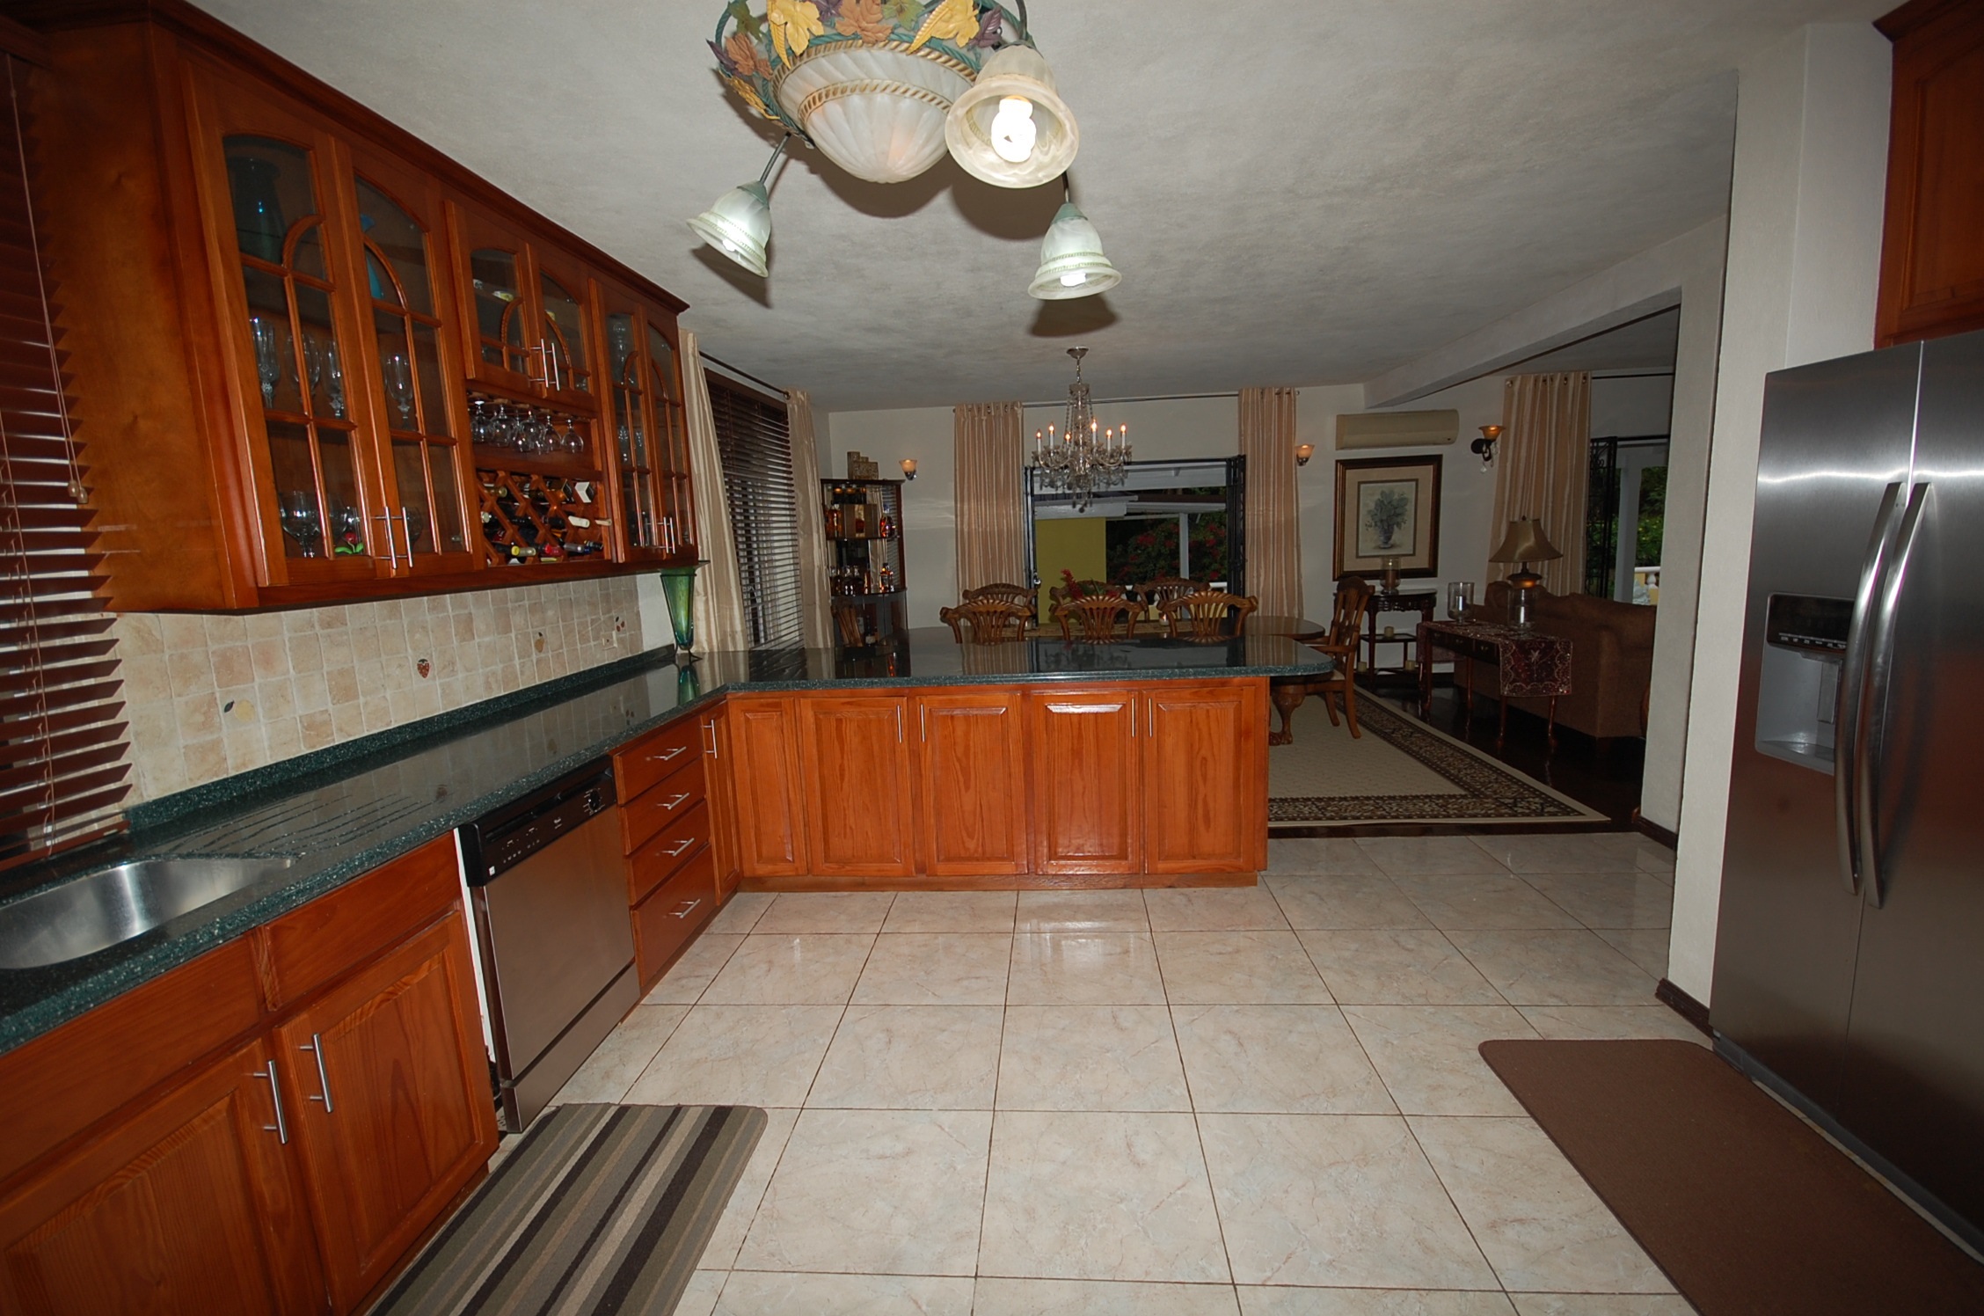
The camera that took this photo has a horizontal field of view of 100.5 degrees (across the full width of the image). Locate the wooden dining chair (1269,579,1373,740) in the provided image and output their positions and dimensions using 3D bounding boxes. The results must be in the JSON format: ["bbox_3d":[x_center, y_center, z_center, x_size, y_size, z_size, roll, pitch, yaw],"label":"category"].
[{"bbox_3d":[2.231,-0.007,5.690,0.640,1.080,0.600,-2,9,5],"label":"wooden dining chair"}]

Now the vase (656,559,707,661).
[{"bbox_3d":[-1.606,-0.248,4.216,0.230,0.510,0.230,-2,9,5],"label":"vase"}]

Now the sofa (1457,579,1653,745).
[{"bbox_3d":[4.091,-0.020,5.721,0.930,0.930,1.900,-2,8,5],"label":"sofa"}]

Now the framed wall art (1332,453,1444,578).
[{"bbox_3d":[3.411,-1.201,7.148,0.885,1.035,0.045,-2,8,5],"label":"framed wall art"}]

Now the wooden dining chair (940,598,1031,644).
[{"bbox_3d":[0.021,0.144,5.315,0.570,1.070,0.580,-2,8,5],"label":"wooden dining chair"}]

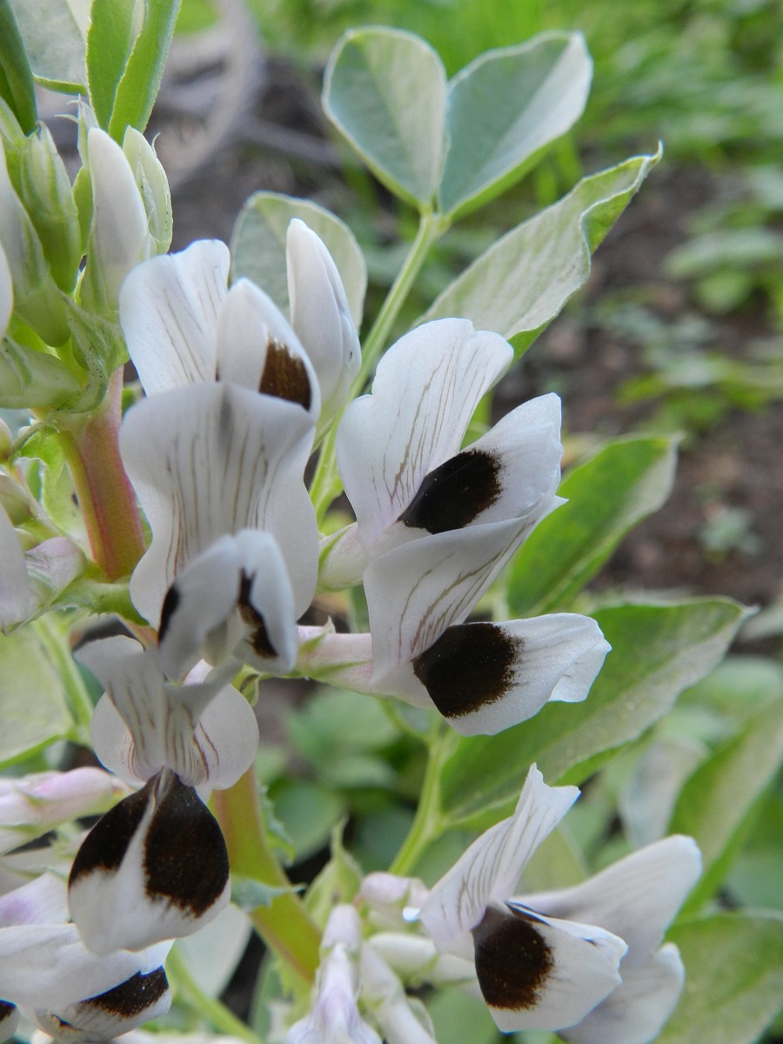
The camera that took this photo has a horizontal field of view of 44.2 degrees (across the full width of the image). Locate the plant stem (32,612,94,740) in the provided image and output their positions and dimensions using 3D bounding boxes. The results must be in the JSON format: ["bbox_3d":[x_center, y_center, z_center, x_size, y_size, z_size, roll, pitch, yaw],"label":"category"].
[{"bbox_3d":[-0.056,0.027,0.165,0.004,0.023,0.004,-23,0,0],"label":"plant stem"}]

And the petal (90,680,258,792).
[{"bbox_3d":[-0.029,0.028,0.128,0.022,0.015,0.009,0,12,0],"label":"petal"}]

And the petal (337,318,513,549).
[{"bbox_3d":[0.005,-0.012,0.134,0.019,0.030,0.011,20,-4,-35],"label":"petal"}]

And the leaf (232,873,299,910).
[{"bbox_3d":[-0.019,0.054,0.142,0.010,0.005,0.005,-1,12,-6],"label":"leaf"}]

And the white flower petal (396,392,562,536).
[{"bbox_3d":[0.012,-0.008,0.130,0.026,0.013,0.010,-26,6,14],"label":"white flower petal"}]

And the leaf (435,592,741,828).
[{"bbox_3d":[0.034,0.033,0.165,0.062,0.010,0.023,-35,52,-9],"label":"leaf"}]

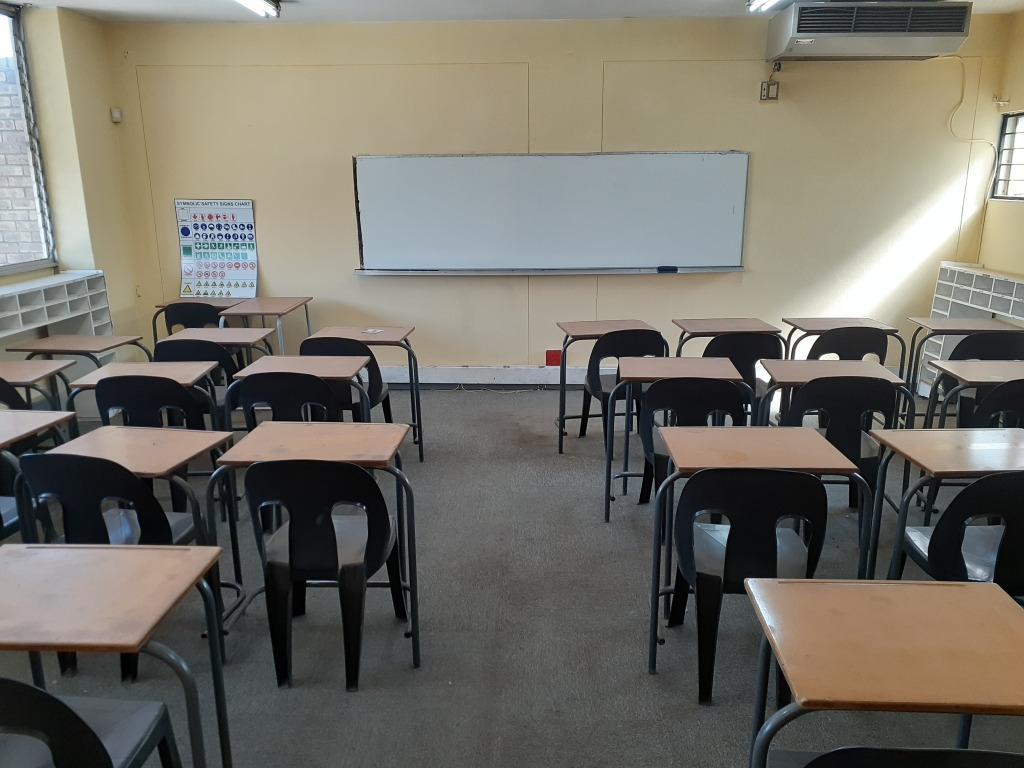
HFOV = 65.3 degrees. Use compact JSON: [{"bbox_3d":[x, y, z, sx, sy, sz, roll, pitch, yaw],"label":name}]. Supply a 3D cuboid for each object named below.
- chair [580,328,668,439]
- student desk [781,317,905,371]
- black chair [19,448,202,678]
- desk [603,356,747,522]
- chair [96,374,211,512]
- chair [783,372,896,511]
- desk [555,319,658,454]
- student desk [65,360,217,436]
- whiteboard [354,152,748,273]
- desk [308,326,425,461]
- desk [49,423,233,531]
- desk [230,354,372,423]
[{"bbox_3d":[0.676,0.014,4.929,0.475,0.787,0.510,-2,14,-7],"label":"chair"},{"bbox_3d":[2.058,-0.017,5.116,0.685,0.737,0.439,0,14,1],"label":"student desk"},{"bbox_3d":[-1.367,0.553,2.825,0.475,0.790,0.500,1,14,7],"label":"black chair"},{"bbox_3d":[0.810,0.275,3.976,0.685,0.737,0.439,1,14,6],"label":"desk"},{"bbox_3d":[-1.680,0.292,3.881,0.475,0.790,0.500,-1,14,-2],"label":"chair"},{"bbox_3d":[1.527,0.306,3.812,0.478,0.792,0.506,1,14,6],"label":"chair"},{"bbox_3d":[0.599,0.007,5.059,0.685,0.737,0.439,-2,14,-8],"label":"desk"},{"bbox_3d":[-1.751,0.302,3.937,0.685,0.737,0.439,-1,14,-3],"label":"student desk"},{"bbox_3d":[0.290,-1.306,6.167,2.997,0.903,0.060,0,14,2],"label":"whiteboard"},{"bbox_3d":[-0.914,0.062,4.968,0.703,0.749,0.466,0,14,4],"label":"desk"},{"bbox_3d":[-1.342,0.588,2.871,0.703,0.749,0.466,3,14,13],"label":"desk"},{"bbox_3d":[-1.018,0.272,4.037,0.685,0.737,0.439,0,14,2],"label":"desk"}]

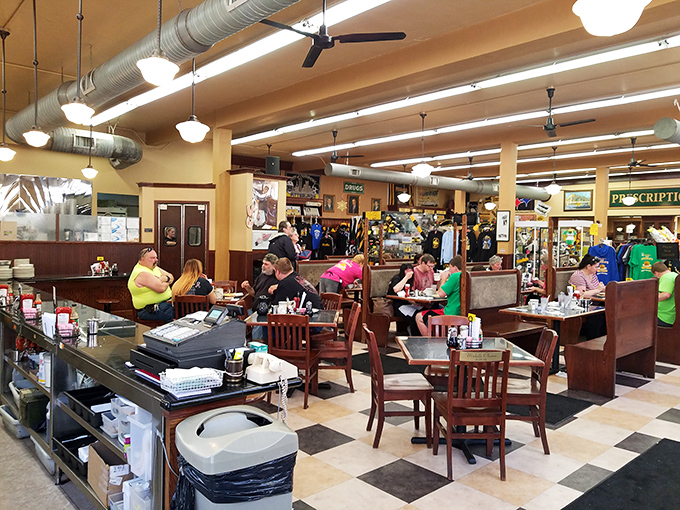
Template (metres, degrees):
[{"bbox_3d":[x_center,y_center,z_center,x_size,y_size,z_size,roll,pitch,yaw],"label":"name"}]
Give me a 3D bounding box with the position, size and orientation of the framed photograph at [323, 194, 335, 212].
[{"bbox_3d":[-0.349,-1.738,17.433,0.500,0.575,0.050,-1,3,-42],"label":"framed photograph"}]

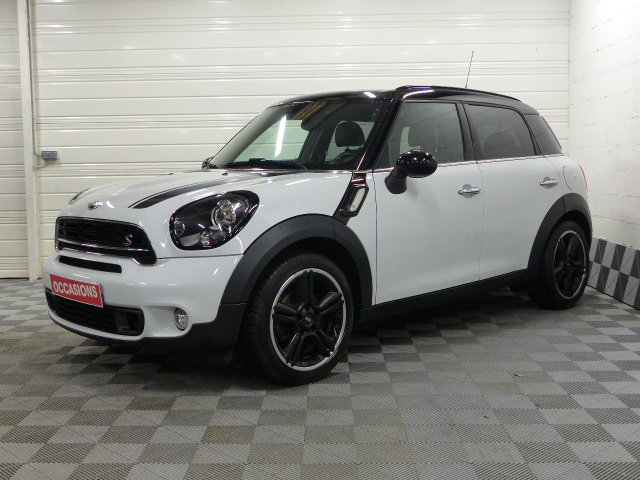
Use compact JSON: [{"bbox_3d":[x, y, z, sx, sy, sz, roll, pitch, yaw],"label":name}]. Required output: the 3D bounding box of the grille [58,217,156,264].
[{"bbox_3d":[-1.113,-0.011,3.612,0.140,0.215,0.970,-6,8,-44],"label":"grille"}]

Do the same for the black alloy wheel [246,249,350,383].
[{"bbox_3d":[-0.122,0.370,3.578,0.648,0.648,0.225,-6,7,-43],"label":"black alloy wheel"}]

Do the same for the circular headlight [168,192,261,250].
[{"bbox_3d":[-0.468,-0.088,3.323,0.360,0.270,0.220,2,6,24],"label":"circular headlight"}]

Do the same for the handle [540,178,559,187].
[{"bbox_3d":[1.567,-0.390,5.056,0.210,0.037,0.045,-6,8,-45],"label":"handle"}]

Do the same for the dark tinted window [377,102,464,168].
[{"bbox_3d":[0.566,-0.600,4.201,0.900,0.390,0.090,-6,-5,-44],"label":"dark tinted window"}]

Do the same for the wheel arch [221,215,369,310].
[{"bbox_3d":[-0.087,0.125,3.450,0.970,0.500,0.130,-6,8,-44],"label":"wheel arch"}]

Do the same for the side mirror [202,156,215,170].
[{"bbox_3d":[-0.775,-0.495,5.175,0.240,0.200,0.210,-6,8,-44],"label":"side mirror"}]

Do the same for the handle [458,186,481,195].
[{"bbox_3d":[0.885,-0.290,4.382,0.210,0.037,0.045,-6,8,-45],"label":"handle"}]

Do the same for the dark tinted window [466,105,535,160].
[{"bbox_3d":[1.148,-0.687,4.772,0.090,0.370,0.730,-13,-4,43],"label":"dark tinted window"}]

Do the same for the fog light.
[{"bbox_3d":[-0.597,0.342,3.253,0.060,0.100,0.098,-6,8,-45],"label":"fog light"}]

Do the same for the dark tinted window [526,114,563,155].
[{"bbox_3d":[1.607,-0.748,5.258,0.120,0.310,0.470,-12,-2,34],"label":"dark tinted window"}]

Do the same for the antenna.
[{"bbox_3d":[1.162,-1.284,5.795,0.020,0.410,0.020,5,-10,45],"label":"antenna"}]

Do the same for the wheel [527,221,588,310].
[{"bbox_3d":[1.723,0.177,5.389,0.648,0.648,0.225,-6,8,-45],"label":"wheel"}]

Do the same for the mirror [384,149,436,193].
[{"bbox_3d":[0.477,-0.356,3.889,0.270,0.230,0.220,-6,8,-44],"label":"mirror"}]

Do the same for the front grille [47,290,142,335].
[{"bbox_3d":[-1.133,0.353,3.635,0.110,0.155,1.000,-6,8,-45],"label":"front grille"}]

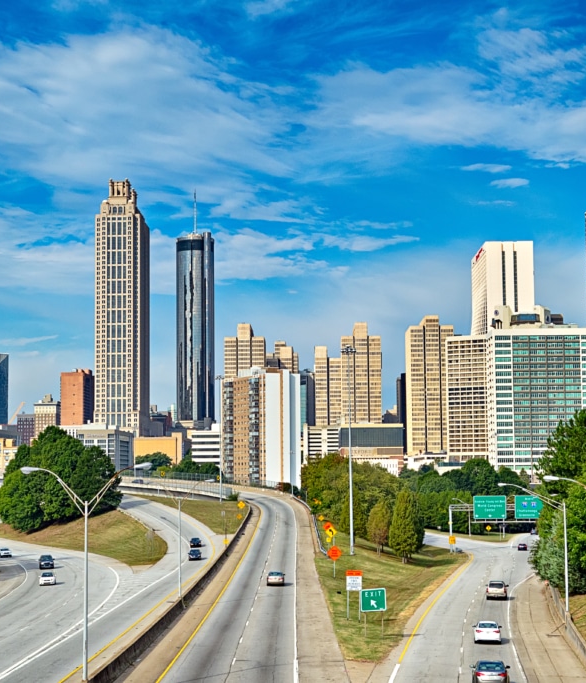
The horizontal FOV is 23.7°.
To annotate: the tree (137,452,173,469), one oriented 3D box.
[{"bbox_3d":[-59.190,53.160,600.000,15.500,10.720,14.000,-1,-6,0],"label":"tree"}]

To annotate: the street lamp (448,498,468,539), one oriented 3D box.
[{"bbox_3d":[38.450,40.510,320.000,4.300,9.340,0.400,1,-6,-17],"label":"street lamp"}]

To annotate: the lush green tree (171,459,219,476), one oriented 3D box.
[{"bbox_3d":[-40.570,53.670,580.000,19.500,9.940,14.000,-1,-6,0],"label":"lush green tree"}]

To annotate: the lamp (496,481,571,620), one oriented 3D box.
[{"bbox_3d":[17.167,14.825,99.502,5.138,9.570,0.400,-1,-6,6],"label":"lamp"}]

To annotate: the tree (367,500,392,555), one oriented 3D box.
[{"bbox_3d":[13.650,29.430,220.000,3.800,8.610,3.800,-1,-6,0],"label":"tree"}]

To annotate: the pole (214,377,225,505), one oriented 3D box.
[{"bbox_3d":[-19.240,25.740,370.010,2.400,34.040,2.400,-1,-6,0],"label":"pole"}]

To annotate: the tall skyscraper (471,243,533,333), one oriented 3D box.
[{"bbox_3d":[147.342,19.144,982.805,34.792,166.056,86.000,-1,-6,0],"label":"tall skyscraper"}]

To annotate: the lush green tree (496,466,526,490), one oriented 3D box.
[{"bbox_3d":[65.540,43.380,420.000,9.100,11.390,9.000,-1,-6,0],"label":"lush green tree"}]

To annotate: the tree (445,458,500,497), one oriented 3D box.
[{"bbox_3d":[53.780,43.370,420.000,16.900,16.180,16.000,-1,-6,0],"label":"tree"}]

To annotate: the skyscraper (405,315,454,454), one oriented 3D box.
[{"bbox_3d":[98.074,41.239,990.198,28.674,120.583,33.000,-1,-6,0],"label":"skyscraper"}]

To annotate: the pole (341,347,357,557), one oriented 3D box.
[{"bbox_3d":[8.244,15.791,203.429,2.200,30.850,2.200,-1,-6,0],"label":"pole"}]

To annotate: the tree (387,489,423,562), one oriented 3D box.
[{"bbox_3d":[16.008,26.312,198.351,5.122,10.160,5.122,-1,-6,0],"label":"tree"}]

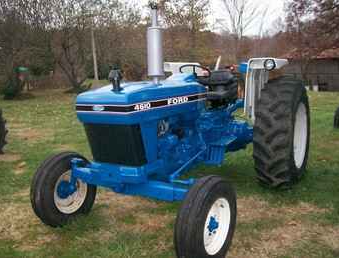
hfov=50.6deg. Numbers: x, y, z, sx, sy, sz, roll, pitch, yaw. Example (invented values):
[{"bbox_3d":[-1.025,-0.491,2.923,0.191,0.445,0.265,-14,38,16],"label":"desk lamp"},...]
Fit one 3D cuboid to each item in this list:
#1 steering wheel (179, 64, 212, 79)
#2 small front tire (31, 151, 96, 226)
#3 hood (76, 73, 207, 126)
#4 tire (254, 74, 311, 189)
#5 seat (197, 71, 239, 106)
[{"bbox_3d":[0.322,-0.656,4.274,0.404,0.071,0.404,5,-19,32],"label":"steering wheel"},{"bbox_3d":[-1.089,0.638,3.786,0.209,0.768,0.768,6,14,34],"label":"small front tire"},{"bbox_3d":[-0.178,-0.340,3.524,0.576,0.333,1.454,5,14,32],"label":"hood"},{"bbox_3d":[1.498,0.060,4.641,0.408,1.414,1.414,5,14,32],"label":"tire"},{"bbox_3d":[0.661,-0.555,4.830,0.505,0.424,0.485,5,14,32],"label":"seat"}]

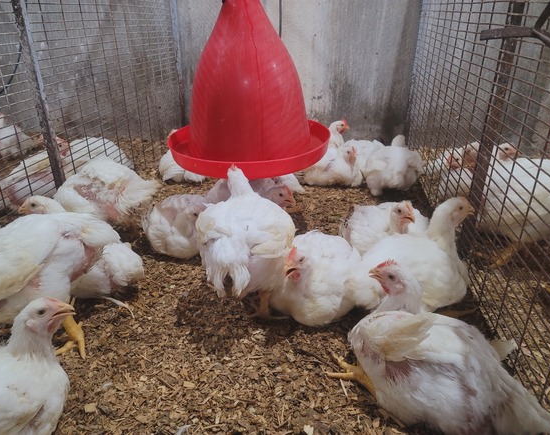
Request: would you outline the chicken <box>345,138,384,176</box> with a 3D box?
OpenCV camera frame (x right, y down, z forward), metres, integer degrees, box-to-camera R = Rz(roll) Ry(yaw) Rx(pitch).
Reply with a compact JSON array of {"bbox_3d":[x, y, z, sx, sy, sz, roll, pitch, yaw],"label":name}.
[{"bbox_3d":[0.351,-0.270,1.683,0.280,0.190,0.180,14,28,27],"label":"chicken"}]

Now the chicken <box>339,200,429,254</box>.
[{"bbox_3d":[0.265,0.019,1.051,0.190,0.200,0.280,-23,33,-40],"label":"chicken"}]

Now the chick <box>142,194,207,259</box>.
[{"bbox_3d":[-0.235,0.009,1.091,0.190,0.180,0.280,-23,33,-40],"label":"chick"}]

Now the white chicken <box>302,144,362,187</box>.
[{"bbox_3d":[0.204,-0.204,1.551,0.280,0.180,0.180,14,28,27],"label":"white chicken"}]

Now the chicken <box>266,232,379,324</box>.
[{"bbox_3d":[0.102,0.107,0.871,0.190,0.190,0.280,18,30,33],"label":"chicken"}]

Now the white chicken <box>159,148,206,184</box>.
[{"bbox_3d":[-0.349,-0.227,1.572,0.180,0.200,0.280,-5,25,-10],"label":"white chicken"}]

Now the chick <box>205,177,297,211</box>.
[{"bbox_3d":[-0.072,-0.099,1.327,0.290,0.172,0.170,8,27,16],"label":"chick"}]

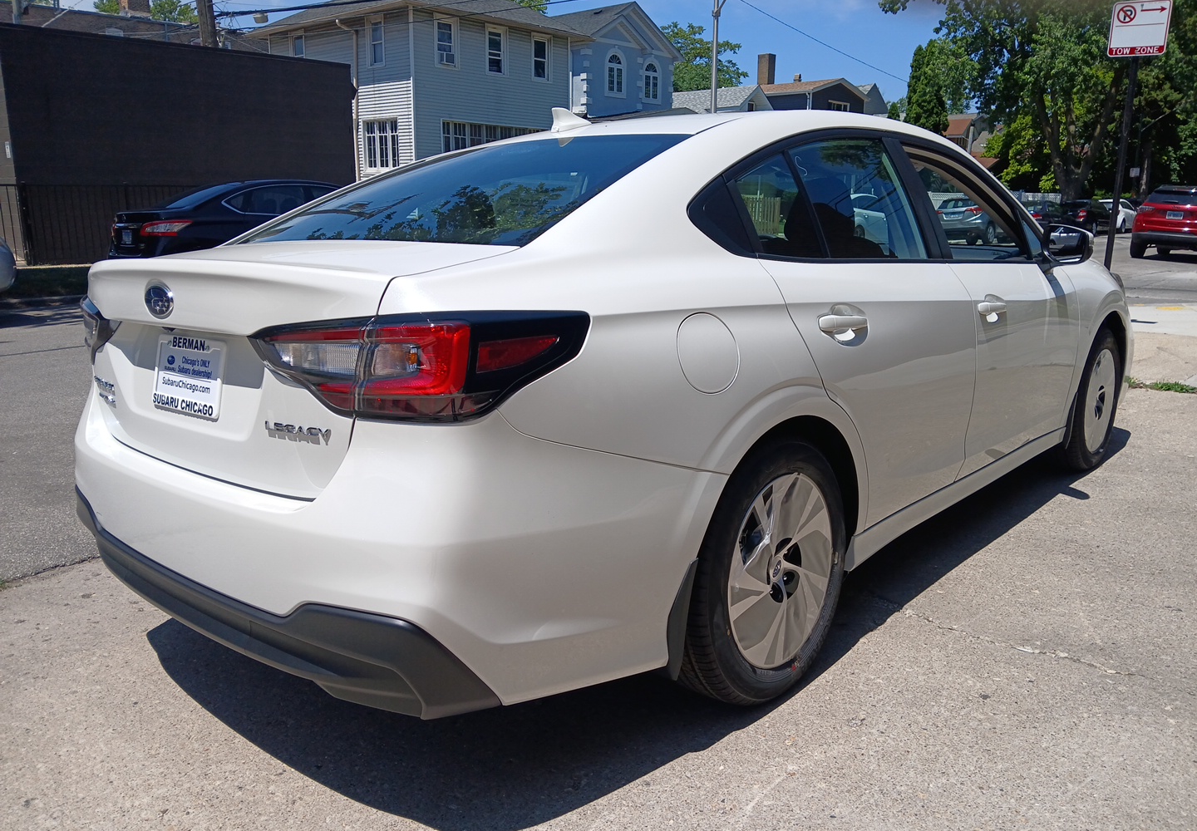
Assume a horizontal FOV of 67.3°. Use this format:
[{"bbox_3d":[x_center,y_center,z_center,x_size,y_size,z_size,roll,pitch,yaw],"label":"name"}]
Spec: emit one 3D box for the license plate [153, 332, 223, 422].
[{"bbox_3d":[-0.897,-0.089,1.966,0.310,0.163,0.015,8,2,42],"label":"license plate"}]

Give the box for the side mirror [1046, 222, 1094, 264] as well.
[{"bbox_3d":[1.688,-0.619,3.240,0.125,0.152,0.180,-11,16,-42],"label":"side mirror"}]

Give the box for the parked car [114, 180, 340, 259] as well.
[{"bbox_3d":[-3.755,-2.268,11.688,1.770,1.490,4.620,12,17,43],"label":"parked car"}]

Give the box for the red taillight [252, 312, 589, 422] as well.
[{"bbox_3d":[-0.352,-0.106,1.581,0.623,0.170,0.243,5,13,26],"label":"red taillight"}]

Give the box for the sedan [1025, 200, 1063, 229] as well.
[{"bbox_3d":[17.104,-7.676,35.069,1.820,1.460,4.700,13,18,40],"label":"sedan"}]

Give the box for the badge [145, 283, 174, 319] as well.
[{"bbox_3d":[-0.904,-0.237,1.856,0.138,0.076,0.018,10,23,42],"label":"badge"}]

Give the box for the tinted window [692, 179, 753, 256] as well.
[{"bbox_3d":[0.248,-0.434,1.938,0.190,0.175,0.035,-13,-3,-42],"label":"tinted window"}]

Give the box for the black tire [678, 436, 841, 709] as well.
[{"bbox_3d":[0.383,0.362,2.260,0.225,0.670,0.676,8,15,42],"label":"black tire"}]

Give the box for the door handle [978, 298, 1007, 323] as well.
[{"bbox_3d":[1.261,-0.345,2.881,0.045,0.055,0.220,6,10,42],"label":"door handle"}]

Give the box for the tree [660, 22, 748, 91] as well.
[{"bbox_3d":[5.330,-17.100,52.000,7.000,11.000,7.000,13,18,40],"label":"tree"}]

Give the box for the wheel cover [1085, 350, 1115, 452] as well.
[{"bbox_3d":[2.324,-0.063,4.163,0.060,0.475,0.475,8,15,42],"label":"wheel cover"}]

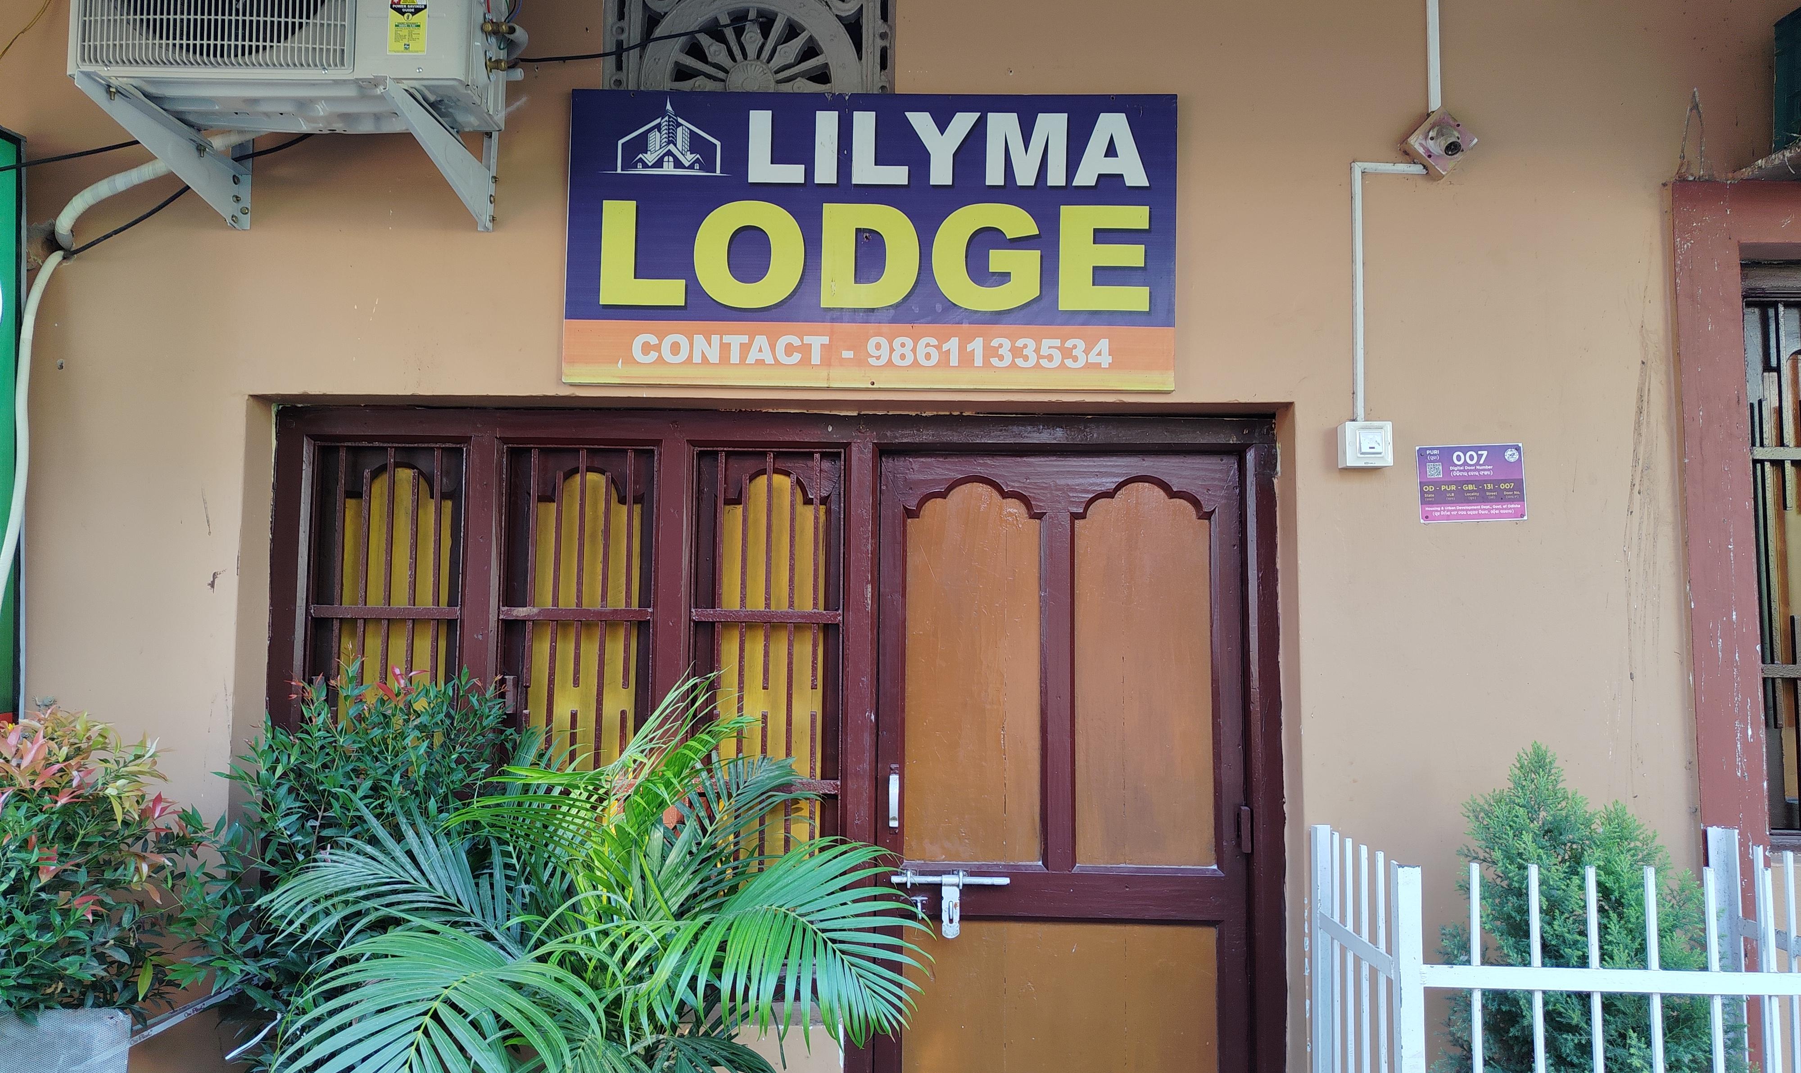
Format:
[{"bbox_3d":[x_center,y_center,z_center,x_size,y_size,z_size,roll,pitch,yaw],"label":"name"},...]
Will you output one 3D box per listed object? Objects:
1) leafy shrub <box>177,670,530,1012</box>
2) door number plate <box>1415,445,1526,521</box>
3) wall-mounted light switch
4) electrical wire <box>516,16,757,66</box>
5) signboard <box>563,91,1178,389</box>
[{"bbox_3d":[-0.933,0.501,2.114,0.550,0.570,0.500,0,-5,1],"label":"leafy shrub"},{"bbox_3d":[1.146,-0.106,2.503,0.211,0.153,0.005,-2,-5,1],"label":"door number plate"},{"bbox_3d":[0.932,-0.182,2.492,0.090,0.088,0.048,0,-5,1],"label":"wall-mounted light switch"},{"bbox_3d":[-0.532,-1.005,2.530,0.480,0.100,0.100,0,-5,1],"label":"electrical wire"},{"bbox_3d":[-0.059,-0.608,2.549,1.235,0.610,0.030,1,-4,1],"label":"signboard"}]

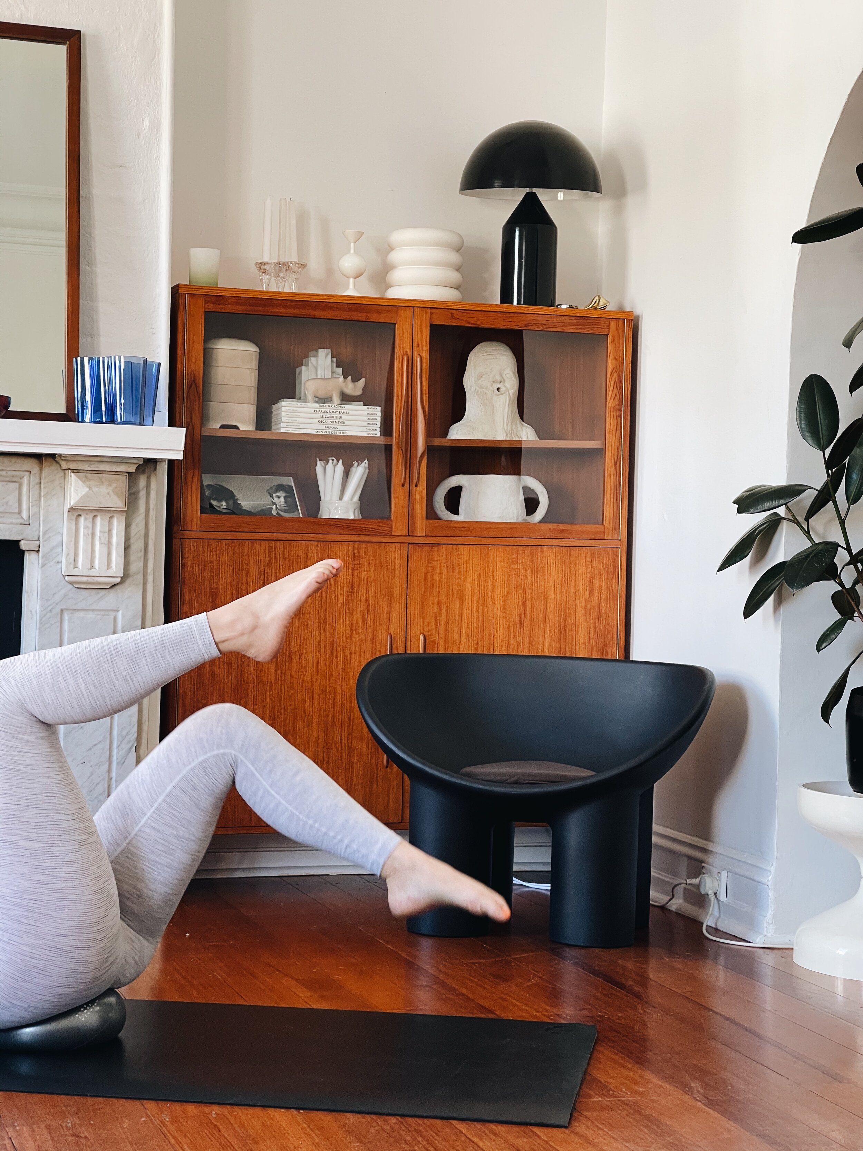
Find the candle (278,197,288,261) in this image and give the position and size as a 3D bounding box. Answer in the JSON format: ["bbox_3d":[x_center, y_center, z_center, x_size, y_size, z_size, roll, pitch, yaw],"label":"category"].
[{"bbox_3d":[-0.379,-0.879,5.420,0.023,0.168,0.023,1,1,-18],"label":"candle"}]

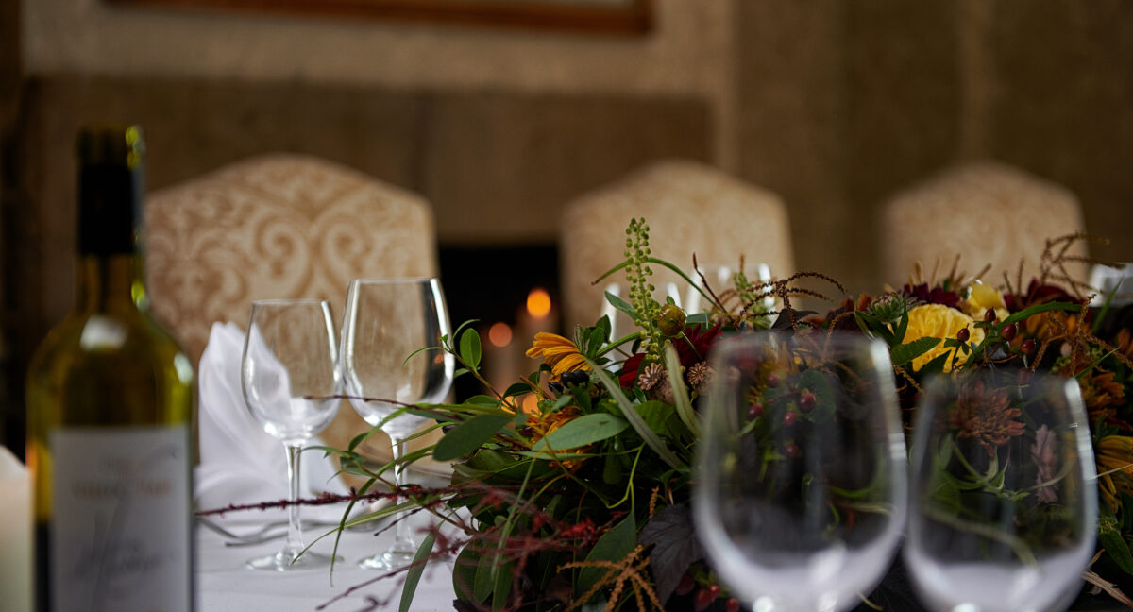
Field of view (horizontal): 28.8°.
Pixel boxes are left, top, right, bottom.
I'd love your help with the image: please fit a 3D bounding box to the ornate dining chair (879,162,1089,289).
[{"bbox_3d":[0.918,0.300,3.819,0.470,1.090,0.610,-2,3,-39],"label":"ornate dining chair"}]

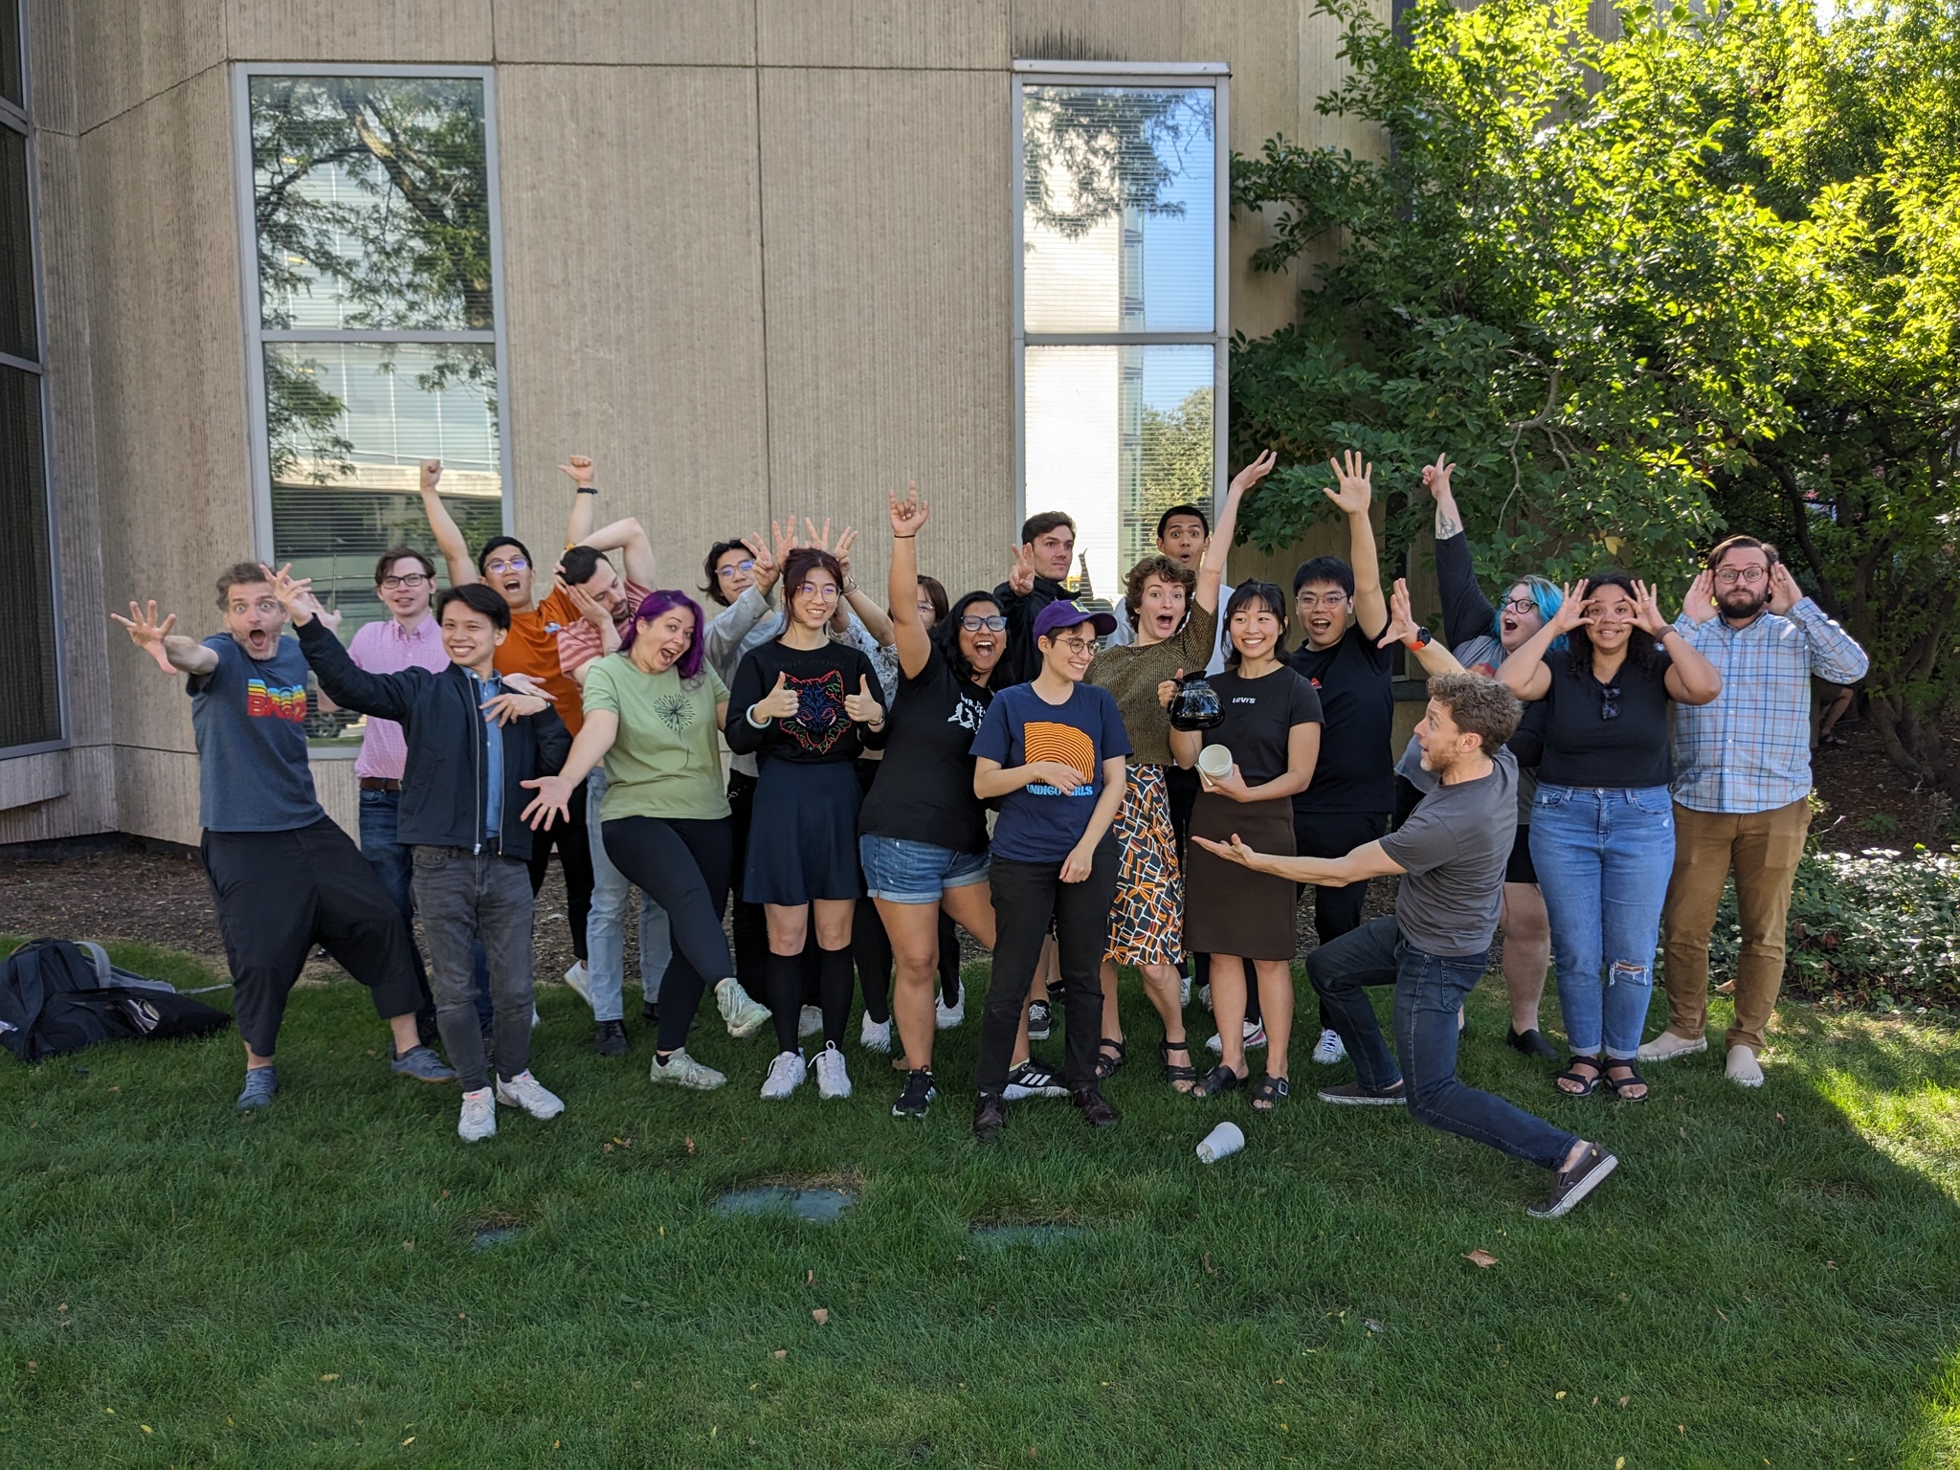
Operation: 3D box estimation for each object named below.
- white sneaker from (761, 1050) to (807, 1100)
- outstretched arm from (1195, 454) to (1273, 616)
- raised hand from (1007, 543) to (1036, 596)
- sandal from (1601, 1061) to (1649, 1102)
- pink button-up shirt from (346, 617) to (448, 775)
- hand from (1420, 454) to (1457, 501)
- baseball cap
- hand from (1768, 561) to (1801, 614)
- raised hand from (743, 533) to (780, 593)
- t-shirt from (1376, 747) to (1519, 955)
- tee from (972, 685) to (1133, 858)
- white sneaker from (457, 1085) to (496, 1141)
[{"bbox_3d":[-0.627,1.089,4.927,0.100,0.100,0.260,1,5,17],"label":"white sneaker"},{"bbox_3d":[0.854,-0.671,5.060,0.130,0.570,0.120,23,3,0],"label":"outstretched arm"},{"bbox_3d":[0.145,-0.581,5.370,0.100,0.185,0.075,-2,5,-10],"label":"raised hand"},{"bbox_3d":[2.046,1.084,4.855,0.100,0.085,0.250,0,5,10],"label":"sandal"},{"bbox_3d":[-1.989,-0.136,5.330,0.440,0.570,0.280,-2,5,-15],"label":"pink button-up shirt"},{"bbox_3d":[1.566,-0.881,5.220,0.110,0.155,0.100,3,6,35],"label":"hand"},{"bbox_3d":[0.288,-0.354,4.680,0.270,0.140,0.180,3,7,38],"label":"baseball cap"},{"bbox_3d":[2.674,-0.486,5.080,0.100,0.175,0.080,-6,6,30],"label":"hand"},{"bbox_3d":[-0.756,-0.595,5.300,0.100,0.205,0.075,-18,5,11],"label":"raised hand"},{"bbox_3d":[1.345,0.331,4.380,0.280,0.570,0.460,8,3,24],"label":"t-shirt"},{"bbox_3d":[0.213,0.112,4.570,0.470,0.550,0.260,-2,5,-8],"label":"tee"},{"bbox_3d":[-1.488,1.100,4.520,0.110,0.115,0.290,-2,6,-16],"label":"white sneaker"}]

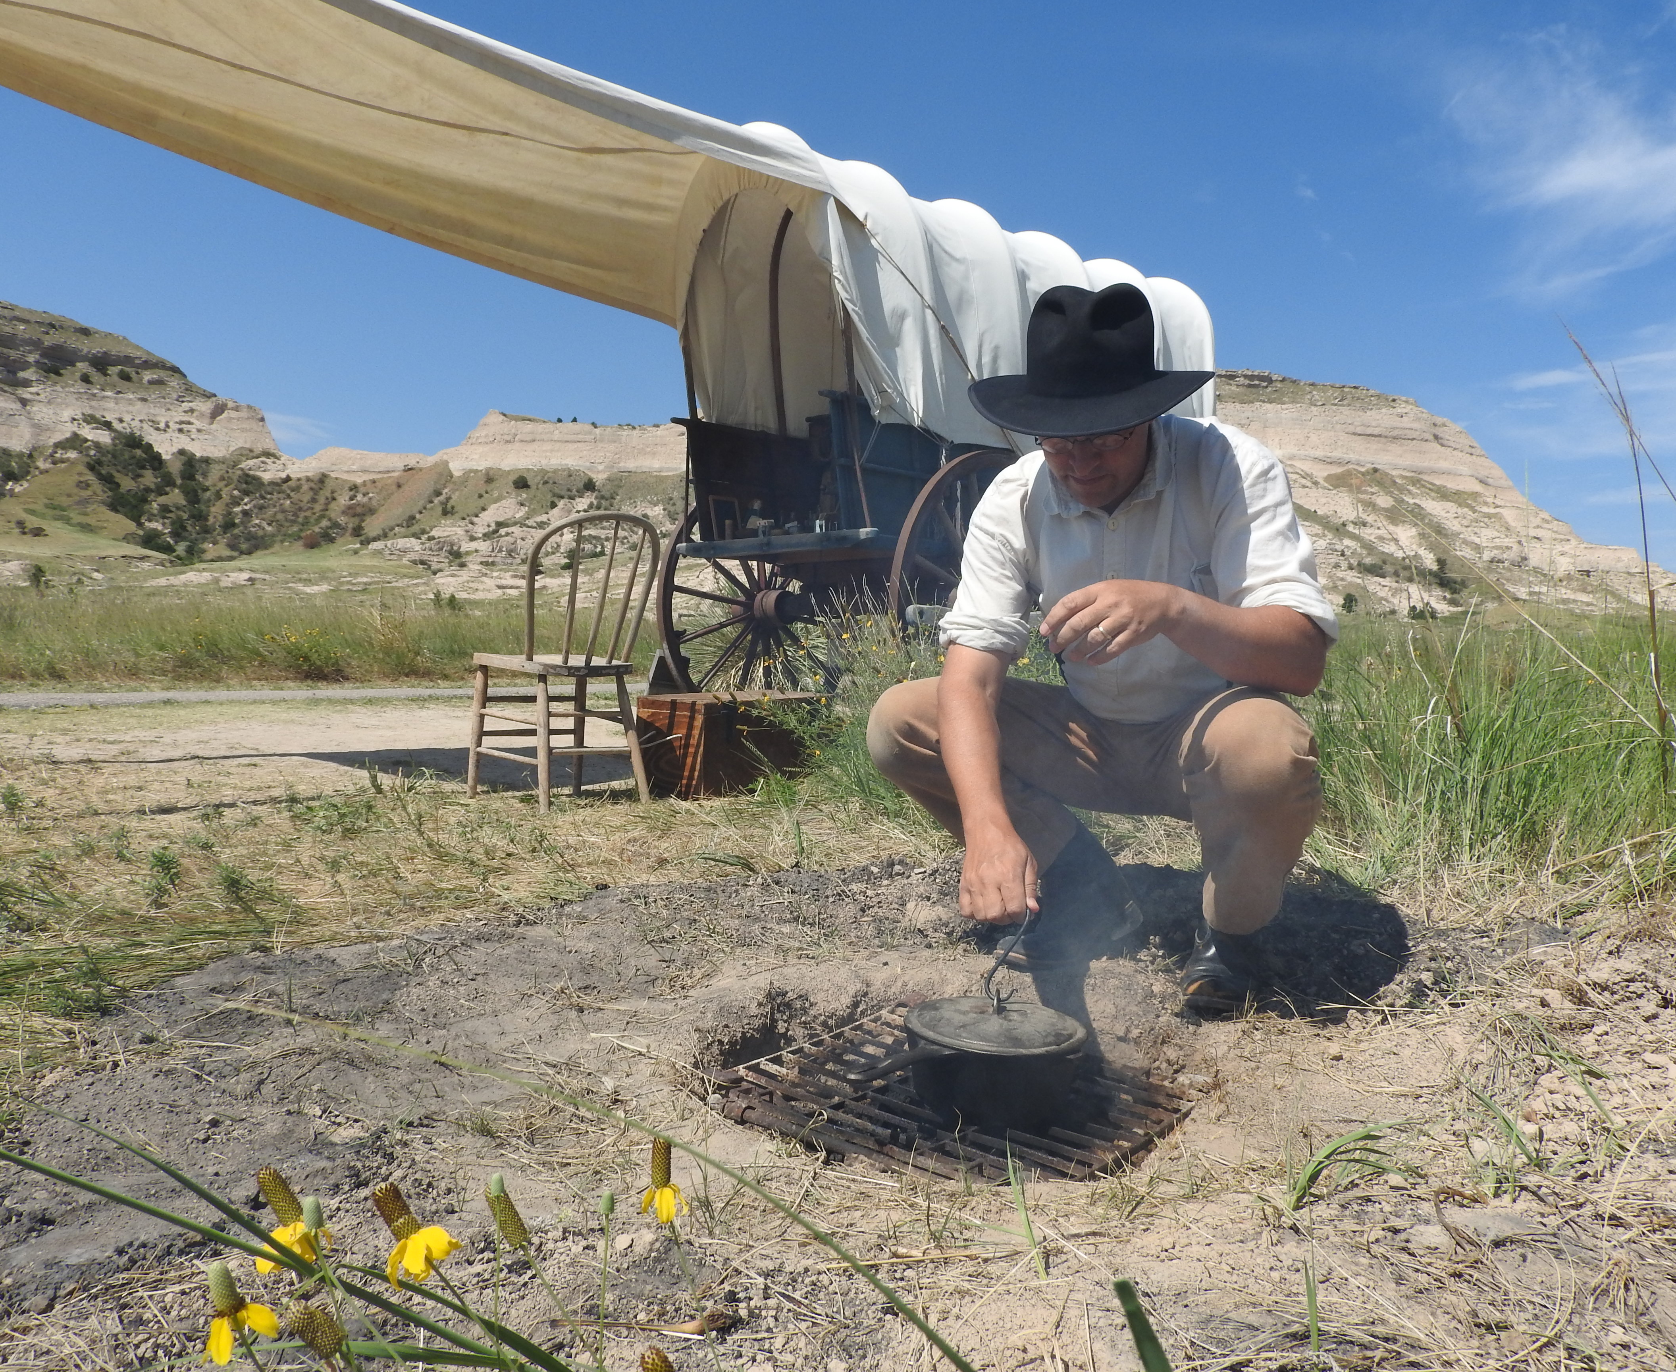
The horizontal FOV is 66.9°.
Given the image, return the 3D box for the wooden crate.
[{"bbox_3d":[-0.335,0.184,4.207,0.540,0.297,0.360,-3,5,-43],"label":"wooden crate"}]

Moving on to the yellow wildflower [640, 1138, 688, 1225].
[{"bbox_3d":[-0.102,0.289,0.740,0.028,0.047,0.027,0,4,-12],"label":"yellow wildflower"}]

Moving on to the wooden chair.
[{"bbox_3d":[-0.817,-0.089,3.770,0.430,0.875,0.470,-2,5,-36],"label":"wooden chair"}]

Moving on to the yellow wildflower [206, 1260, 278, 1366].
[{"bbox_3d":[-0.249,0.261,0.530,0.029,0.041,0.028,-18,6,-25],"label":"yellow wildflower"}]

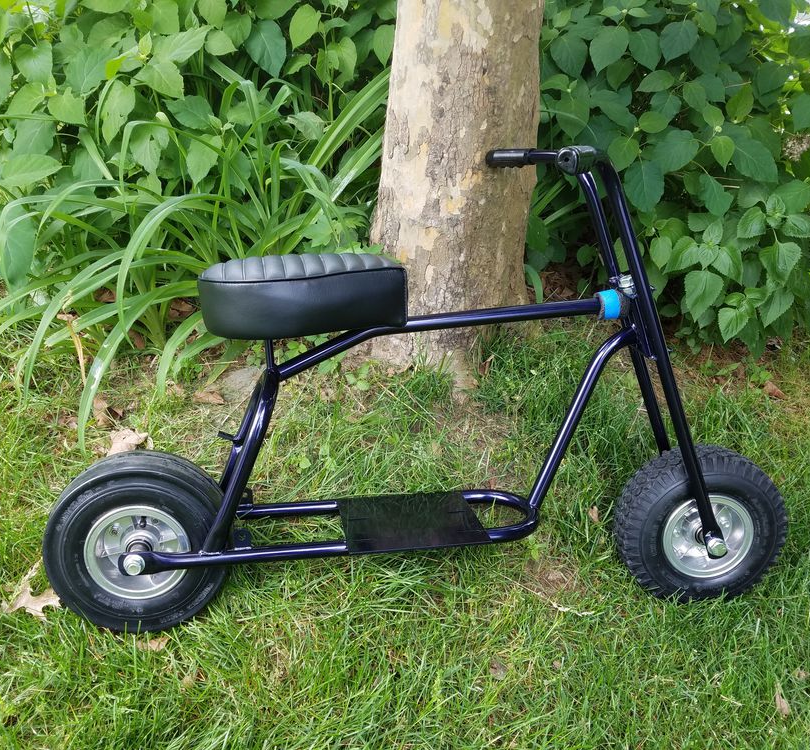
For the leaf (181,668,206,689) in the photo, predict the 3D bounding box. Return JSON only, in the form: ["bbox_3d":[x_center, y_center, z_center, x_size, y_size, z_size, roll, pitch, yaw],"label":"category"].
[{"bbox_3d":[-0.312,0.447,1.108,0.030,0.015,0.035,1,30,-10],"label":"leaf"}]

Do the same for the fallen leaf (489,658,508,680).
[{"bbox_3d":[0.147,0.459,1.174,0.022,0.015,0.039,-14,35,-30],"label":"fallen leaf"}]

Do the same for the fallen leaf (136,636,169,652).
[{"bbox_3d":[-0.384,0.415,1.151,0.047,0.015,0.024,-6,32,-21],"label":"fallen leaf"}]

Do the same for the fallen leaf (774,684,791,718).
[{"bbox_3d":[0.588,0.508,1.172,0.018,0.015,0.059,4,30,-5],"label":"fallen leaf"}]

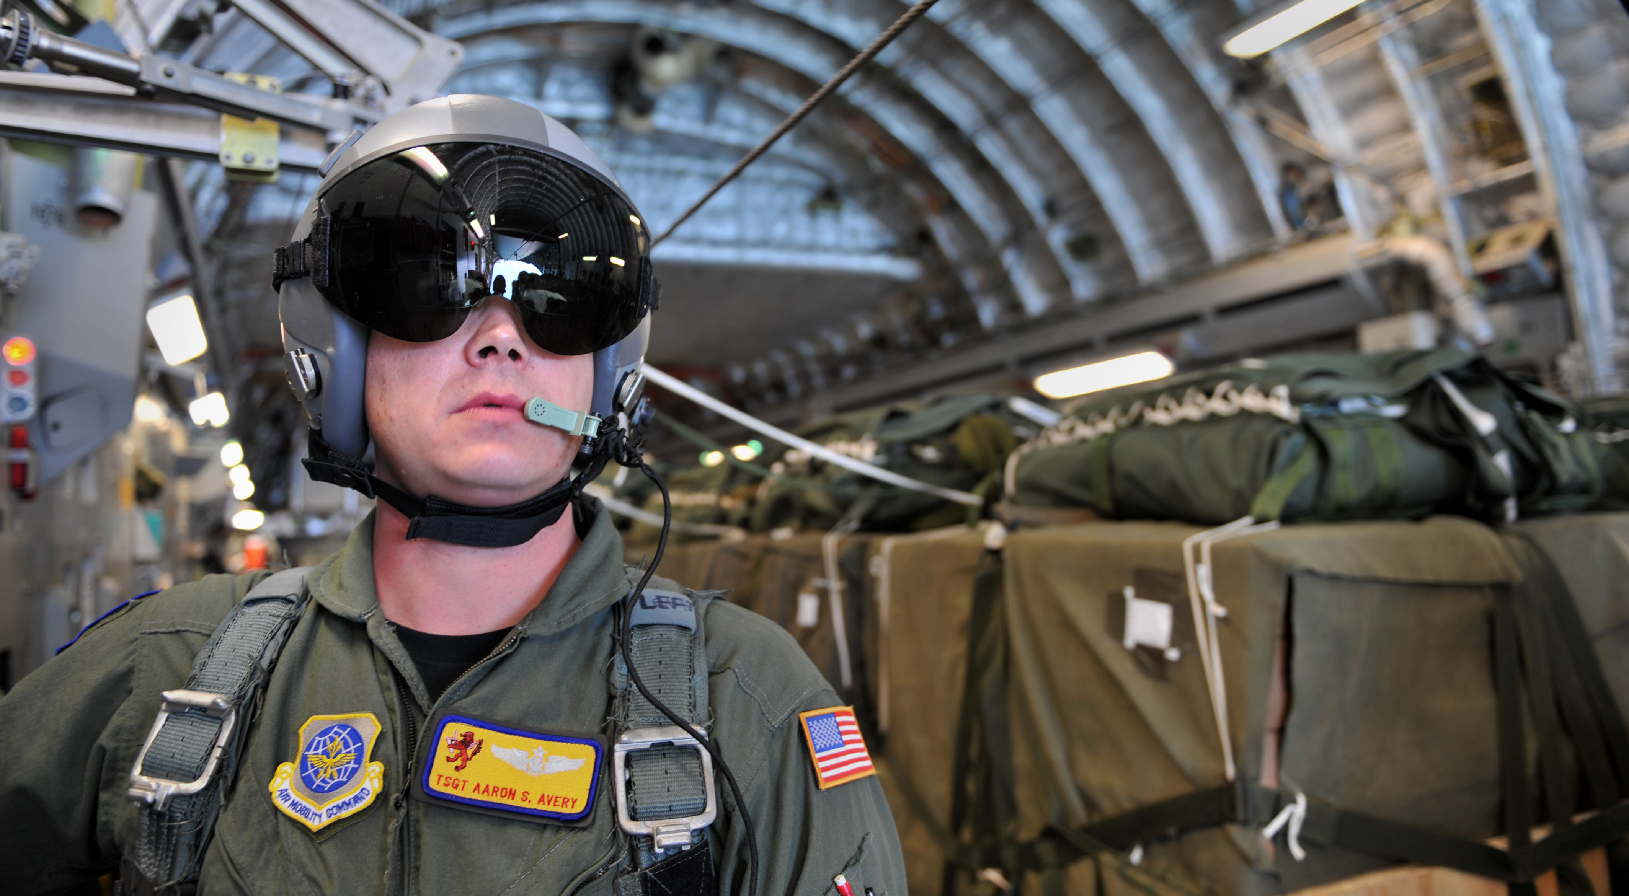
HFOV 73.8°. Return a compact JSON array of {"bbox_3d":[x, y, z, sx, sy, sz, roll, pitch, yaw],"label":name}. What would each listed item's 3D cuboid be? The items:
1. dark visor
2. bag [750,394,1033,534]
[{"bbox_3d":[-0.203,-0.115,0.683,0.220,0.135,0.105,2,-12,-22],"label":"dark visor"},{"bbox_3d":[0.345,0.082,3.280,0.800,0.350,0.730,3,-6,-28],"label":"bag"}]

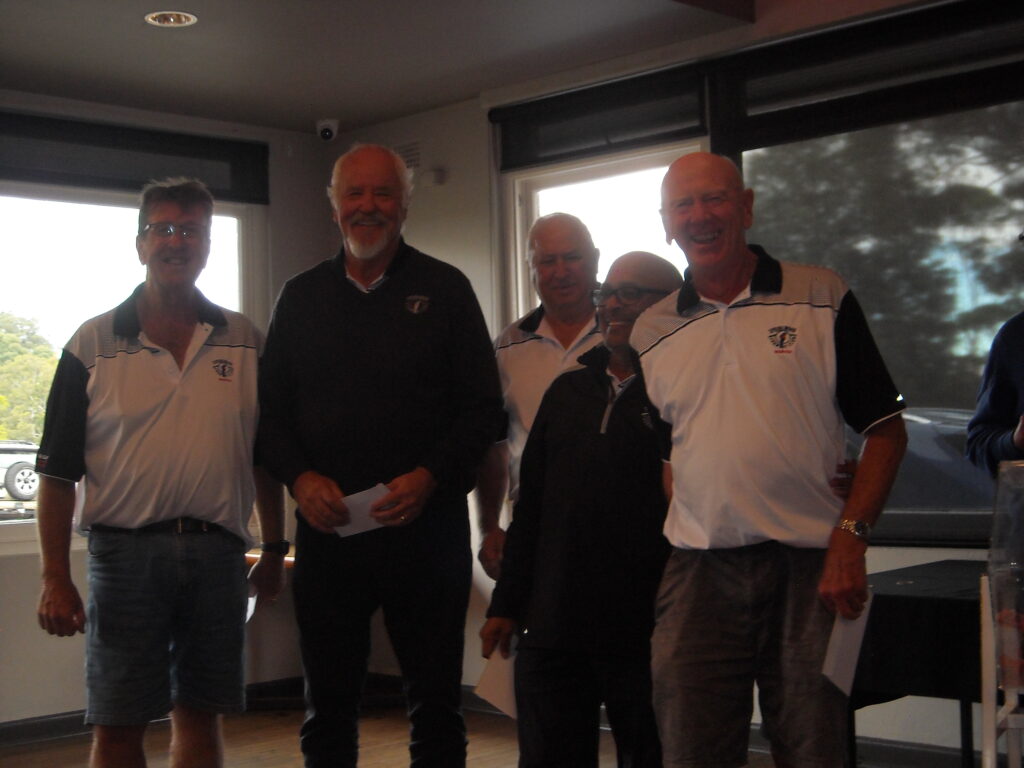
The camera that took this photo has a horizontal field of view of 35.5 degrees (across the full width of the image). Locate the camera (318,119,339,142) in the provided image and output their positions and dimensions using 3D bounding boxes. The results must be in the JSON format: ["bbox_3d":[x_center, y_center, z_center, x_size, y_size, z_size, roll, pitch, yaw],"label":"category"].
[{"bbox_3d":[-0.820,-1.127,7.100,0.105,0.097,0.107,-2,-2,1],"label":"camera"}]

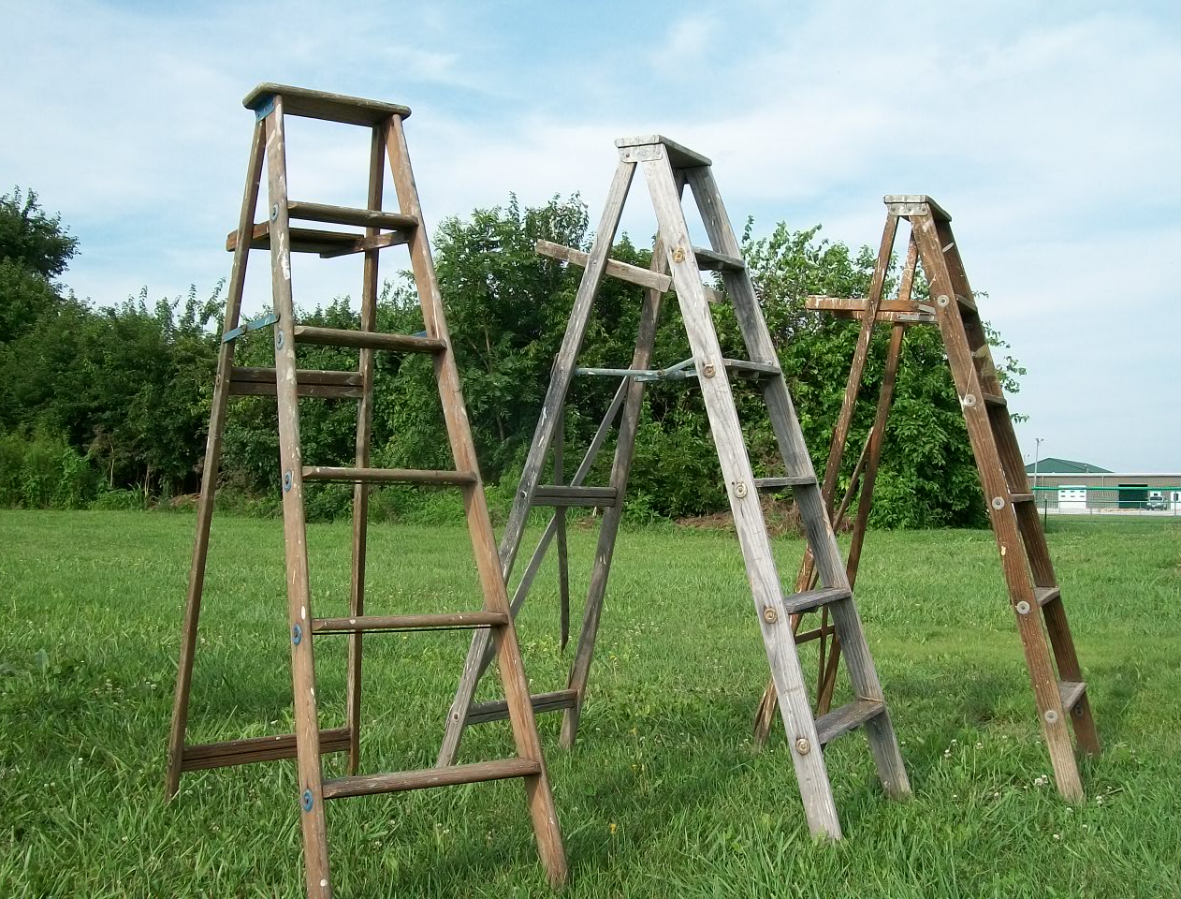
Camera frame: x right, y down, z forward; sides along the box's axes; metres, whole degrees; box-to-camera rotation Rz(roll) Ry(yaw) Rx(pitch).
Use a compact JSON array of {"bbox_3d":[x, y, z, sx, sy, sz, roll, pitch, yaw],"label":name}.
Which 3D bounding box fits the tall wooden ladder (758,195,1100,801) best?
[{"bbox_3d":[1.060,0.097,3.890,0.955,1.714,0.568,0,-2,27],"label":"tall wooden ladder"}]

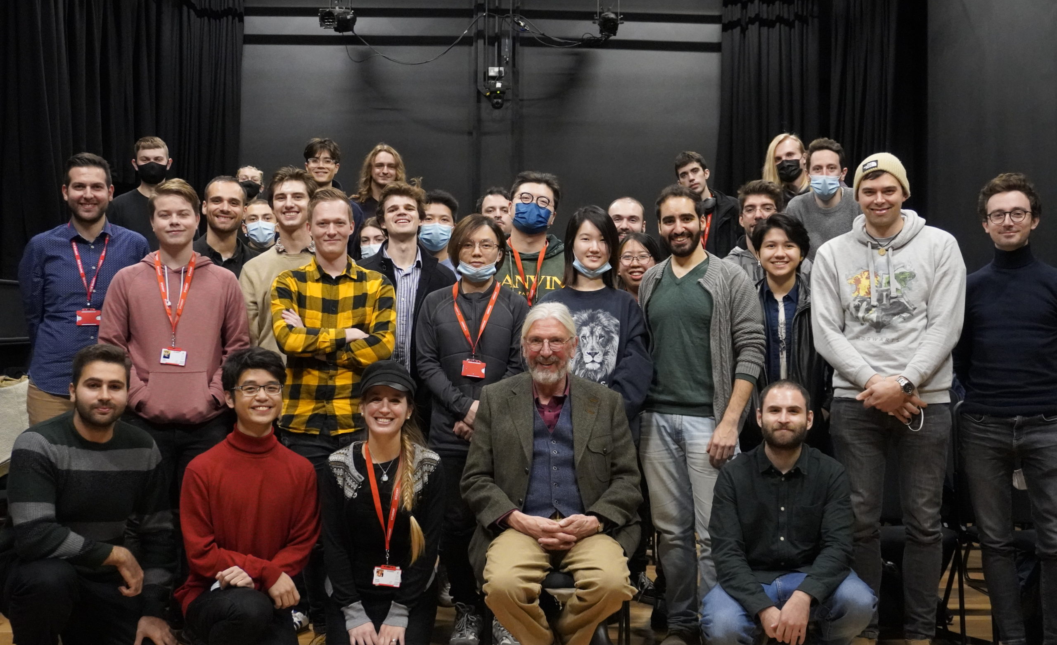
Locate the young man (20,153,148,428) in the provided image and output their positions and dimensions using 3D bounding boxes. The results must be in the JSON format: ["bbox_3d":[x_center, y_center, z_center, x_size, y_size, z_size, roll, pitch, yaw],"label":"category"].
[{"bbox_3d":[-1.673,0.320,4.409,0.510,1.917,0.340,0,-1,-21],"label":"young man"}]

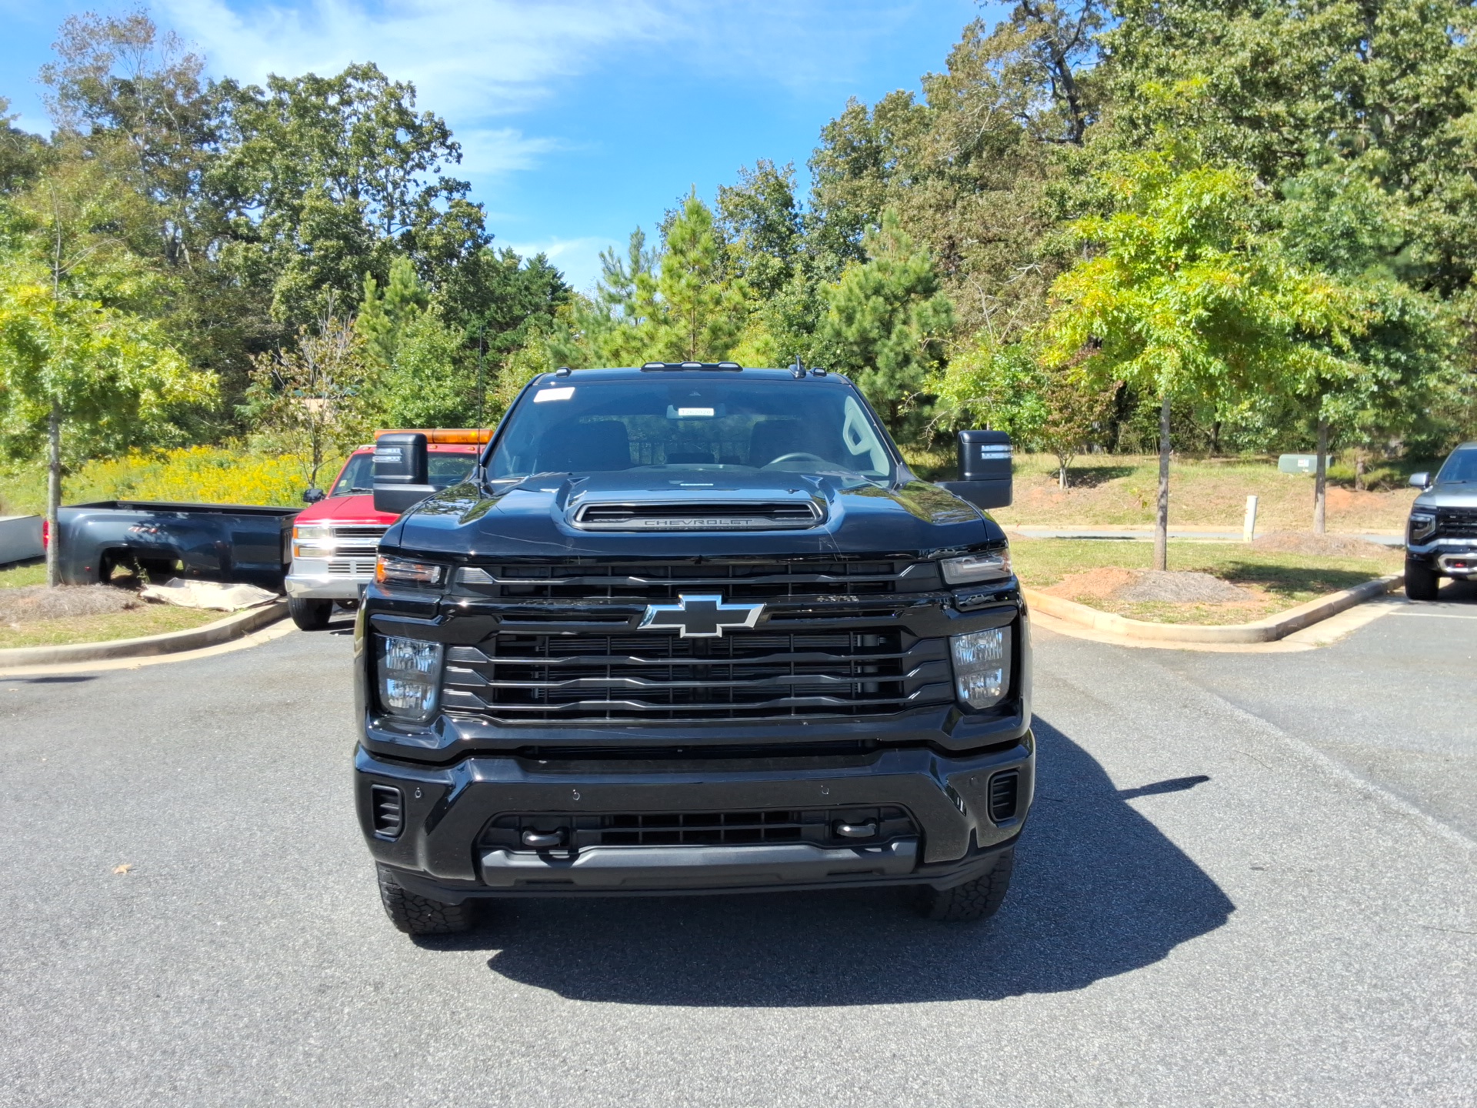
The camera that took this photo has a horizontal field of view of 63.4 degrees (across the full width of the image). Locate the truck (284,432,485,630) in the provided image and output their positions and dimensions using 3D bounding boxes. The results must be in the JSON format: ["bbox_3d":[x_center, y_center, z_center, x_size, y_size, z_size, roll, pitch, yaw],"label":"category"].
[{"bbox_3d":[-3.280,-0.350,13.650,2.050,1.980,5.600,0,4,1],"label":"truck"}]

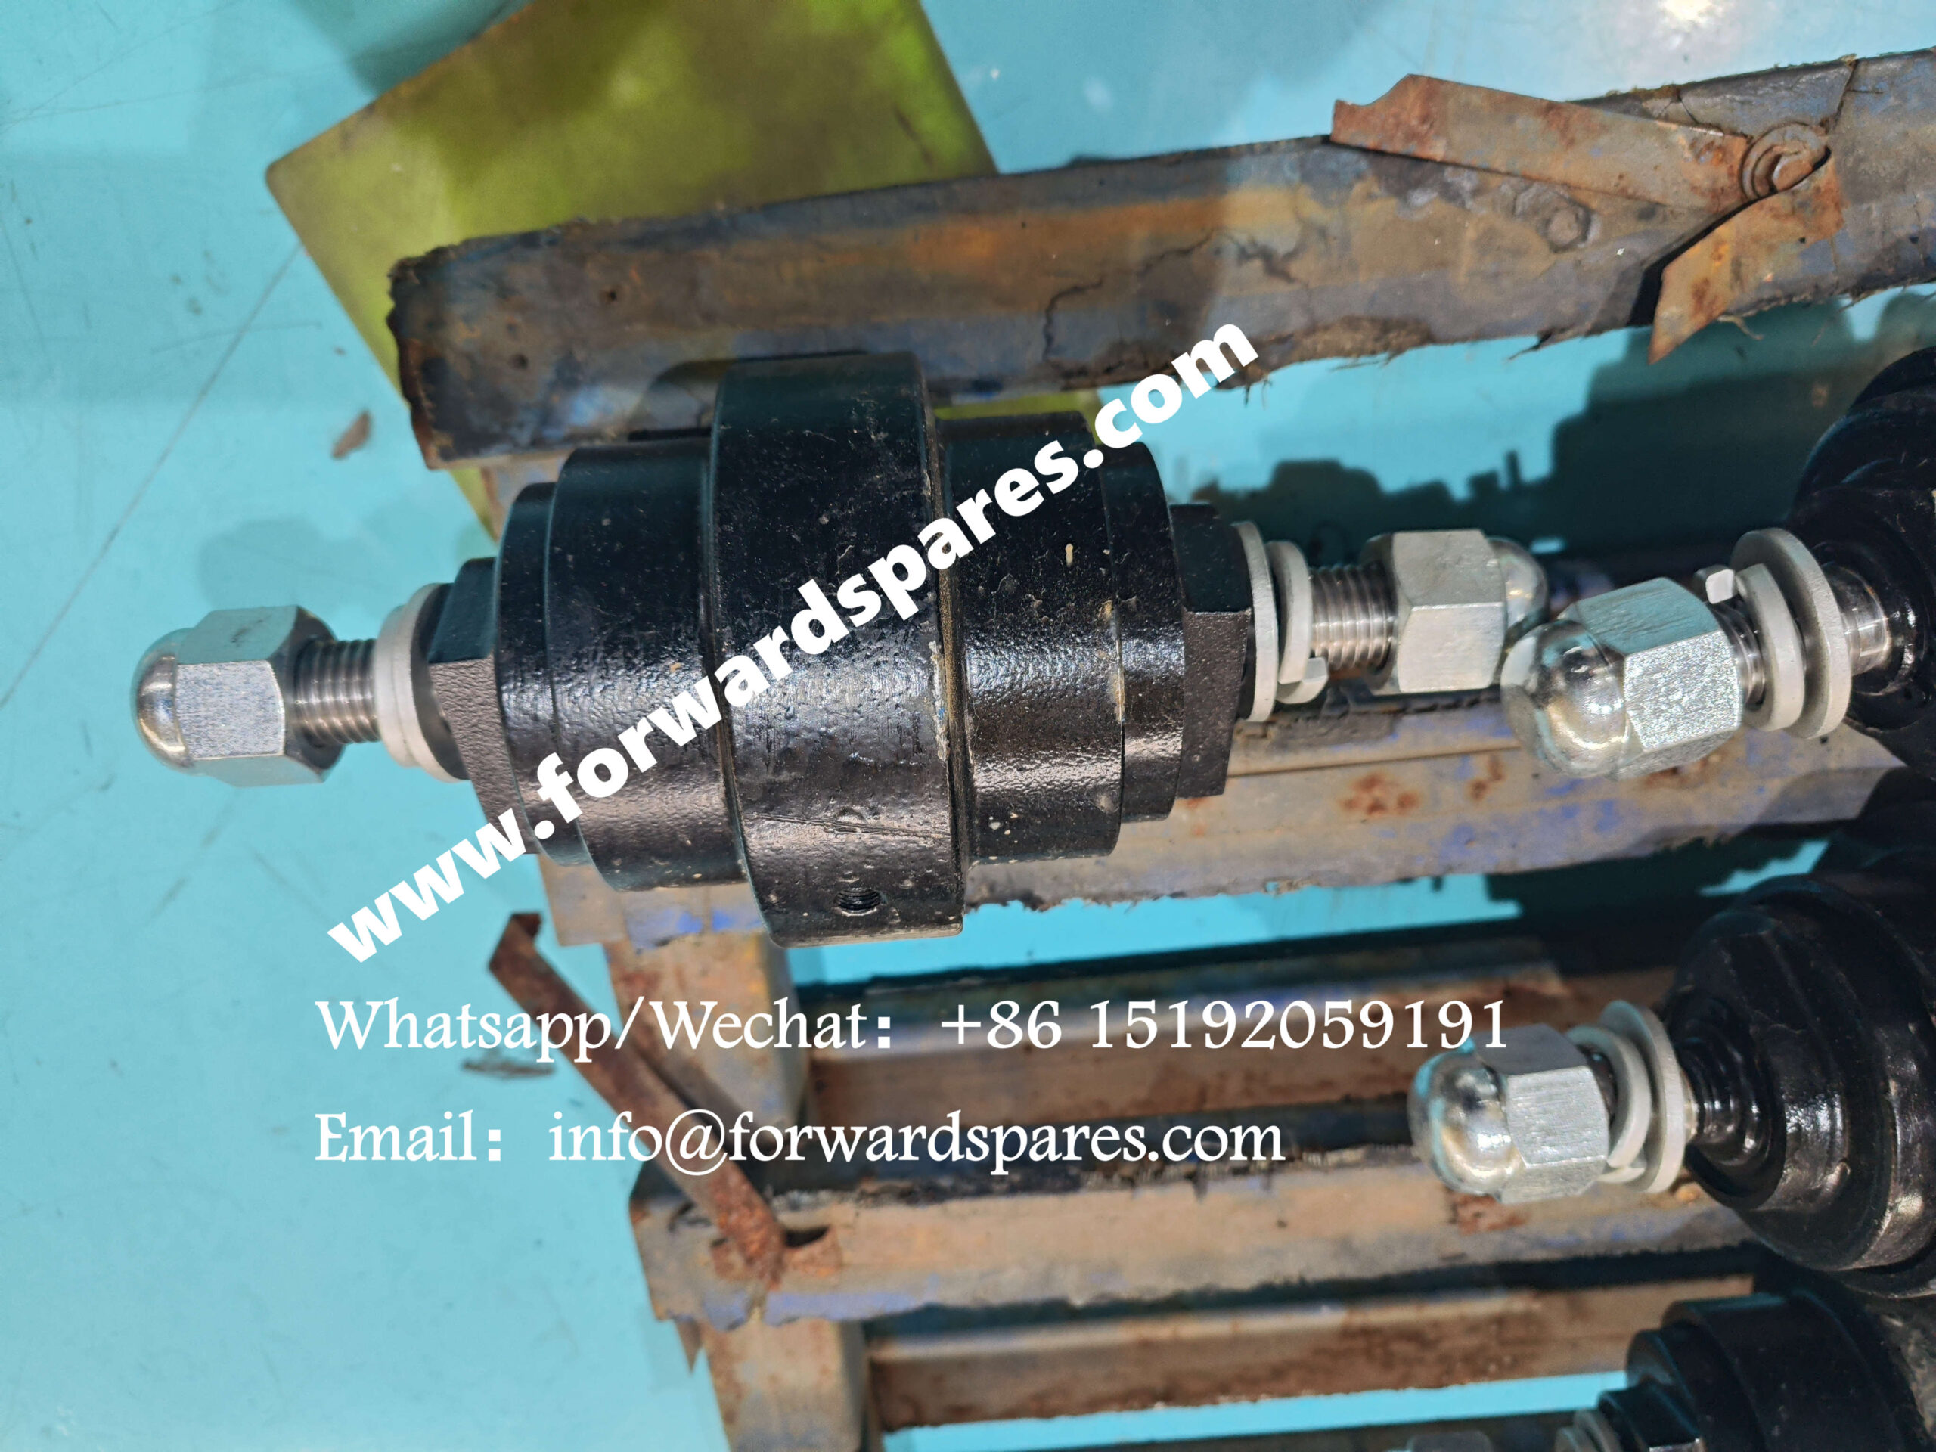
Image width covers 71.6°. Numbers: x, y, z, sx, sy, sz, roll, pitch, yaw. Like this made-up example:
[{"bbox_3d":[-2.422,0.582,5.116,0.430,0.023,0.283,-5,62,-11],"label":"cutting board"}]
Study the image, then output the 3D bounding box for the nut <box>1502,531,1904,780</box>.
[{"bbox_3d":[0.160,-0.015,0.300,0.080,0.046,0.046,-15,90,0],"label":"nut"}]

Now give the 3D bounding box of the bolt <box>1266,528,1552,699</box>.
[{"bbox_3d":[0.103,-0.026,0.312,0.062,0.042,0.038,-4,90,2],"label":"bolt"}]

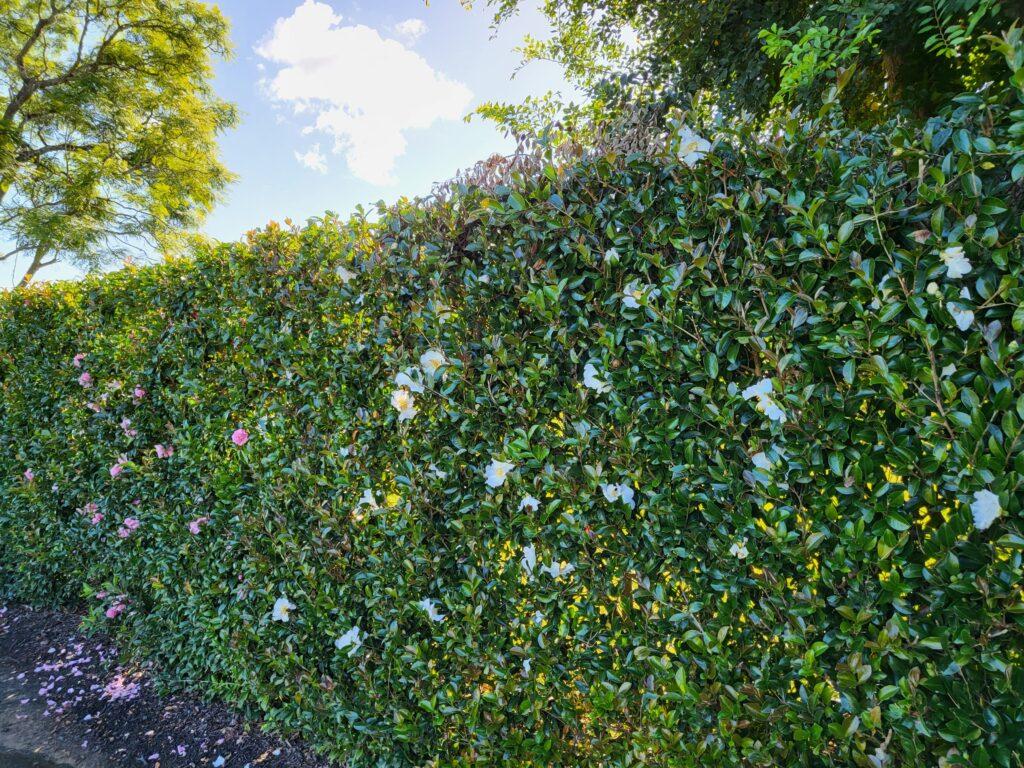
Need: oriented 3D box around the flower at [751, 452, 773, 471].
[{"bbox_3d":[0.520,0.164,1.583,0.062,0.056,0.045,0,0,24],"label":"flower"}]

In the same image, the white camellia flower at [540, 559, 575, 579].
[{"bbox_3d":[0.129,0.522,2.178,0.095,0.065,0.065,0,0,21],"label":"white camellia flower"}]

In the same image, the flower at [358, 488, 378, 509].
[{"bbox_3d":[-0.500,0.399,2.682,0.075,0.075,0.050,0,0,14],"label":"flower"}]

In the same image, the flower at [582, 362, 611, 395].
[{"bbox_3d":[0.203,-0.013,1.845,0.070,0.075,0.045,0,-6,30],"label":"flower"}]

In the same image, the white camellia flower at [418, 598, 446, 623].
[{"bbox_3d":[-0.231,0.649,2.204,0.070,0.066,0.045,0,-15,-18],"label":"white camellia flower"}]

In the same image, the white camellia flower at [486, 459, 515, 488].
[{"bbox_3d":[-0.030,0.237,2.038,0.075,0.075,0.040,0,0,7],"label":"white camellia flower"}]

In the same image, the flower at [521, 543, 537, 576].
[{"bbox_3d":[0.042,0.451,1.978,0.045,0.077,0.070,0,0,-35],"label":"flower"}]

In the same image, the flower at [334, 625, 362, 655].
[{"bbox_3d":[-0.585,0.917,2.749,0.095,0.105,0.050,0,0,0],"label":"flower"}]

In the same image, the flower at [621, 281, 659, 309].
[{"bbox_3d":[0.293,-0.206,1.770,0.085,0.067,0.045,0,-6,9],"label":"flower"}]

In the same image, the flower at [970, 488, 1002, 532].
[{"bbox_3d":[0.822,0.217,1.333,0.050,0.074,0.070,-4,-2,39],"label":"flower"}]

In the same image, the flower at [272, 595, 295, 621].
[{"bbox_3d":[-0.889,0.878,2.994,0.080,0.090,0.045,0,0,-9],"label":"flower"}]

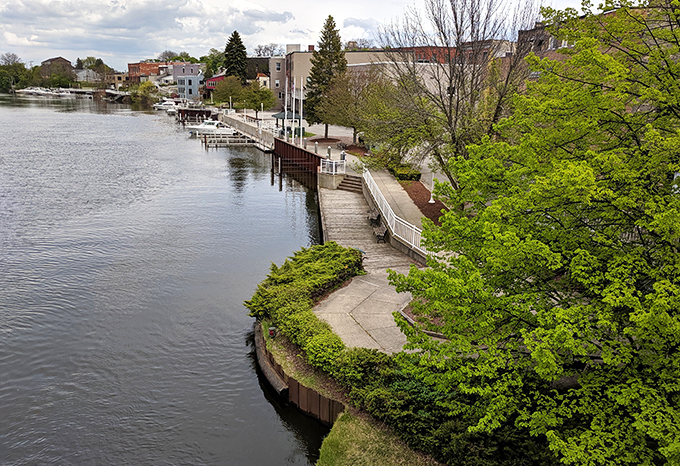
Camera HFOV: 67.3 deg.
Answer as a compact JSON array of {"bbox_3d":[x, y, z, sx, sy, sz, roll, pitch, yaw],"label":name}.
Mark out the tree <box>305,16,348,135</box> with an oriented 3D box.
[{"bbox_3d":[-1.605,-19.747,65.577,5.442,15.149,5.442,2,17,0],"label":"tree"}]

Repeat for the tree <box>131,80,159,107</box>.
[{"bbox_3d":[-51.516,-36.595,134.575,7.431,6.617,7.431,2,17,0],"label":"tree"}]

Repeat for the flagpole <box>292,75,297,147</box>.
[{"bbox_3d":[-5.441,-14.338,60.091,0.240,7.798,0.240,2,17,0],"label":"flagpole"}]

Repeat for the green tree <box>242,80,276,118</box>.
[{"bbox_3d":[-15.011,-24.815,95.228,6.782,6.738,6.782,2,17,0],"label":"green tree"}]

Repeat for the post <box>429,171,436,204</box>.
[{"bbox_3d":[6.391,-3.658,34.649,0.413,3.334,0.413,2,17,0],"label":"post"}]

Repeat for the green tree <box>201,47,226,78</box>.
[{"bbox_3d":[-39.567,-51.539,159.736,8.219,11.609,8.219,2,17,0],"label":"green tree"}]

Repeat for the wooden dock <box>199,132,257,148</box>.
[{"bbox_3d":[-15.760,-12.718,70.950,6.856,1.421,7.707,-5,18,-22],"label":"wooden dock"}]

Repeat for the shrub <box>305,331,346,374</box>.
[{"bbox_3d":[-0.450,3.682,15.866,1.370,1.015,1.421,2,17,0],"label":"shrub"}]

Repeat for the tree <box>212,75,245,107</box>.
[{"bbox_3d":[-24.526,-31.098,112.844,7.359,7.099,7.359,2,17,0],"label":"tree"}]

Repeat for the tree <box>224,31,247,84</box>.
[{"bbox_3d":[-24.089,-38.102,118.063,5.660,16.244,5.660,2,17,0],"label":"tree"}]

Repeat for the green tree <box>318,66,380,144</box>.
[{"bbox_3d":[1.275,-15.433,62.018,7.816,9.146,7.816,2,17,0],"label":"green tree"}]

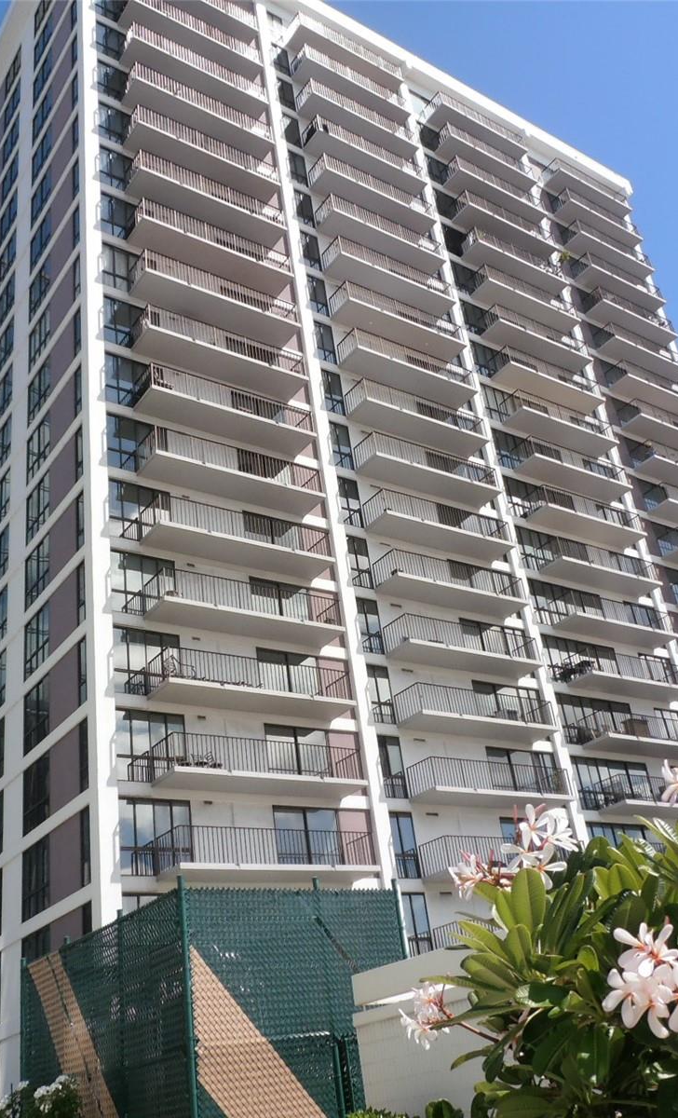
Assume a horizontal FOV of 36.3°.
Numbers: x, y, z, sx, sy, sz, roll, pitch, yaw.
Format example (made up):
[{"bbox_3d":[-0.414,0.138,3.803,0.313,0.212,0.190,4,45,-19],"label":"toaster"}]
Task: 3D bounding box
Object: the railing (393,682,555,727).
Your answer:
[{"bbox_3d":[5.267,5.882,39.280,6.796,1.040,1.412,12,-34,-34],"label":"railing"}]

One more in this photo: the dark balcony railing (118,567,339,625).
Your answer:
[{"bbox_3d":[-3.083,1.653,34.667,6.748,1.058,1.395,12,-34,-34],"label":"dark balcony railing"}]

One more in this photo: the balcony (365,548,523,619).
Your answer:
[{"bbox_3d":[4.569,1.114,41.709,6.884,1.238,1.485,12,-34,-34],"label":"balcony"}]

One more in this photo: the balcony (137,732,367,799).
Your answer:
[{"bbox_3d":[-2.396,6.508,32.154,6.958,1.205,1.611,12,-34,-34],"label":"balcony"}]

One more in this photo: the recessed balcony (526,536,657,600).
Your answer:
[{"bbox_3d":[12.062,0.437,47.612,6.829,1.191,1.408,12,-34,-34],"label":"recessed balcony"}]

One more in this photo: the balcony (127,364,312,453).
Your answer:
[{"bbox_3d":[-4.160,-5.432,38.531,6.958,1.205,1.611,12,-34,-34],"label":"balcony"}]

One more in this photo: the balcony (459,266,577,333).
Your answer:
[{"bbox_3d":[10.171,-13.955,56.275,6.900,1.238,1.485,12,-34,-34],"label":"balcony"}]

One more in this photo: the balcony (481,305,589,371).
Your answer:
[{"bbox_3d":[10.324,-11.362,53.938,6.829,1.191,1.408,12,-34,-34],"label":"balcony"}]

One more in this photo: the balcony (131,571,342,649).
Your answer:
[{"bbox_3d":[-3.056,1.702,34.630,6.926,1.185,1.434,12,-34,-34],"label":"balcony"}]

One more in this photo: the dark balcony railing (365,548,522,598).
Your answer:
[{"bbox_3d":[4.536,1.024,41.455,6.761,1.058,1.395,12,-34,-34],"label":"dark balcony railing"}]

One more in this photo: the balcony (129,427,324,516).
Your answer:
[{"bbox_3d":[-3.711,-3.046,36.781,6.835,1.191,1.408,12,-34,-34],"label":"balcony"}]

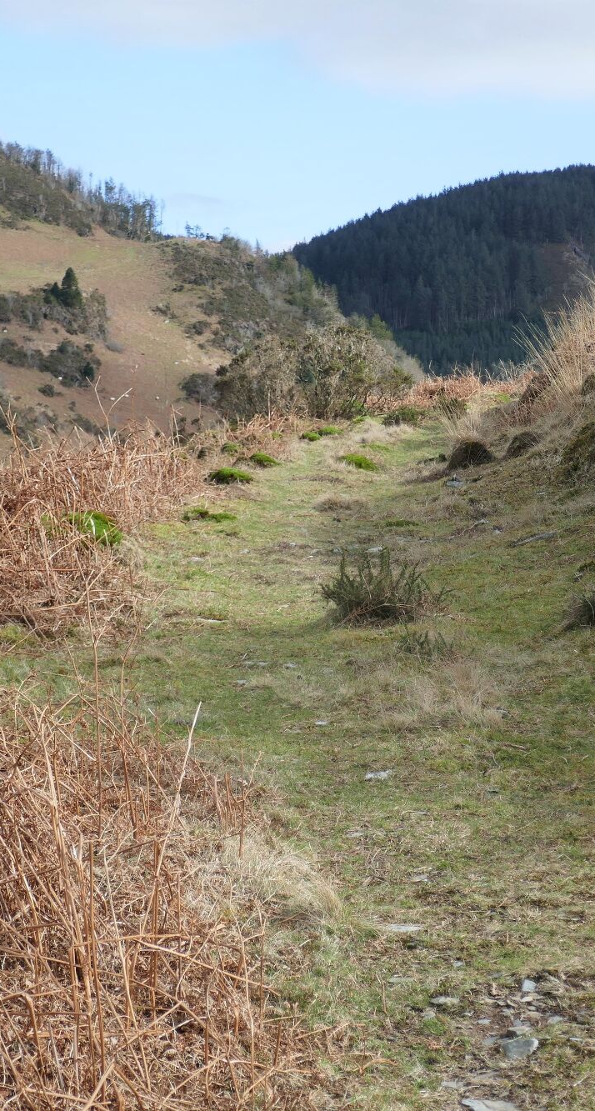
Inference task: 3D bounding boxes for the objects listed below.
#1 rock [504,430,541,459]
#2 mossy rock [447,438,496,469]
[{"bbox_3d":[3.114,-1.531,32.000,0.500,0.380,0.500,0,3,0],"label":"rock"},{"bbox_3d":[2.215,-1.287,29.500,0.630,0.400,0.580,0,3,0],"label":"mossy rock"}]

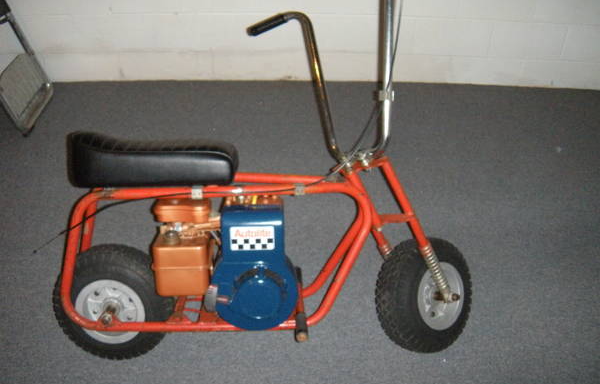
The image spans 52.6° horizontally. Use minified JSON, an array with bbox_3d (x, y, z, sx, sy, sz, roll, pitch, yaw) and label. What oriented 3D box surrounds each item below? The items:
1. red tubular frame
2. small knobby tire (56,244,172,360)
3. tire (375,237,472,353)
[{"bbox_3d":[-0.134,0.117,1.586,0.942,0.445,0.200,-1,15,-2],"label":"red tubular frame"},{"bbox_3d":[-0.491,0.295,1.618,0.310,0.310,0.100,-1,15,-2],"label":"small knobby tire"},{"bbox_3d":[0.344,0.279,1.653,0.310,0.310,0.100,-17,8,-36],"label":"tire"}]

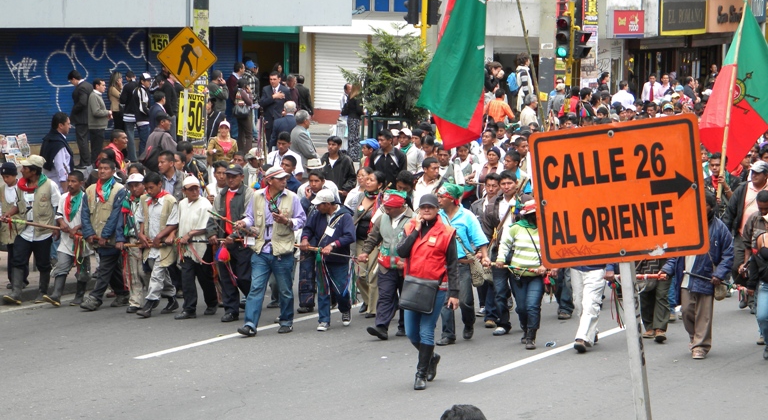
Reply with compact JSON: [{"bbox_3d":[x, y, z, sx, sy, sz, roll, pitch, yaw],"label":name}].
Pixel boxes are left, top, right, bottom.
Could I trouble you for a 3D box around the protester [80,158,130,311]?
[{"bbox_3d":[-3.110,0.265,26.024,0.540,1.686,0.520,3,6,22],"label":"protester"}]

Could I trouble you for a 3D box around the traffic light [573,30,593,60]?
[{"bbox_3d":[3.664,-3.042,43.000,0.290,0.520,0.250,4,7,30],"label":"traffic light"}]

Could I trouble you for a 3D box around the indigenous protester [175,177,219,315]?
[{"bbox_3d":[-2.049,0.402,25.509,0.500,1.543,0.450,4,6,27],"label":"indigenous protester"}]

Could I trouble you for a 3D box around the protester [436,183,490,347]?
[{"bbox_3d":[0.787,0.546,23.350,0.550,1.635,0.520,5,7,37],"label":"protester"}]

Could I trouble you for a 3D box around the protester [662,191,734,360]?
[{"bbox_3d":[3.175,0.633,23.282,0.660,1.662,0.480,3,6,20],"label":"protester"}]

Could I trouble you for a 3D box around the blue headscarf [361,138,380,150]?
[{"bbox_3d":[-0.180,-0.865,31.000,0.270,0.140,0.180,9,2,-25],"label":"blue headscarf"}]

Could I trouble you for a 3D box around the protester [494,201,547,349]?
[{"bbox_3d":[1.410,0.650,23.650,0.560,1.509,0.420,2,6,15],"label":"protester"}]

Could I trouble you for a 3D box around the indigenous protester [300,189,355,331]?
[{"bbox_3d":[-0.588,0.515,24.250,0.540,1.468,0.480,4,6,27],"label":"indigenous protester"}]

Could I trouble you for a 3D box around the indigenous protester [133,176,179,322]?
[{"bbox_3d":[-2.466,0.385,25.250,0.480,1.572,0.500,4,6,27],"label":"indigenous protester"}]

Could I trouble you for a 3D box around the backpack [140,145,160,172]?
[{"bbox_3d":[-3.286,-0.715,33.000,0.200,0.420,0.300,-5,8,-45],"label":"backpack"}]

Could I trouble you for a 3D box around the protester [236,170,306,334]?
[{"bbox_3d":[-1.143,0.418,23.450,0.660,1.703,0.580,3,6,20],"label":"protester"}]

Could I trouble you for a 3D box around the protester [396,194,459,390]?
[{"bbox_3d":[0.376,0.714,20.150,0.520,1.690,0.500,3,6,25],"label":"protester"}]

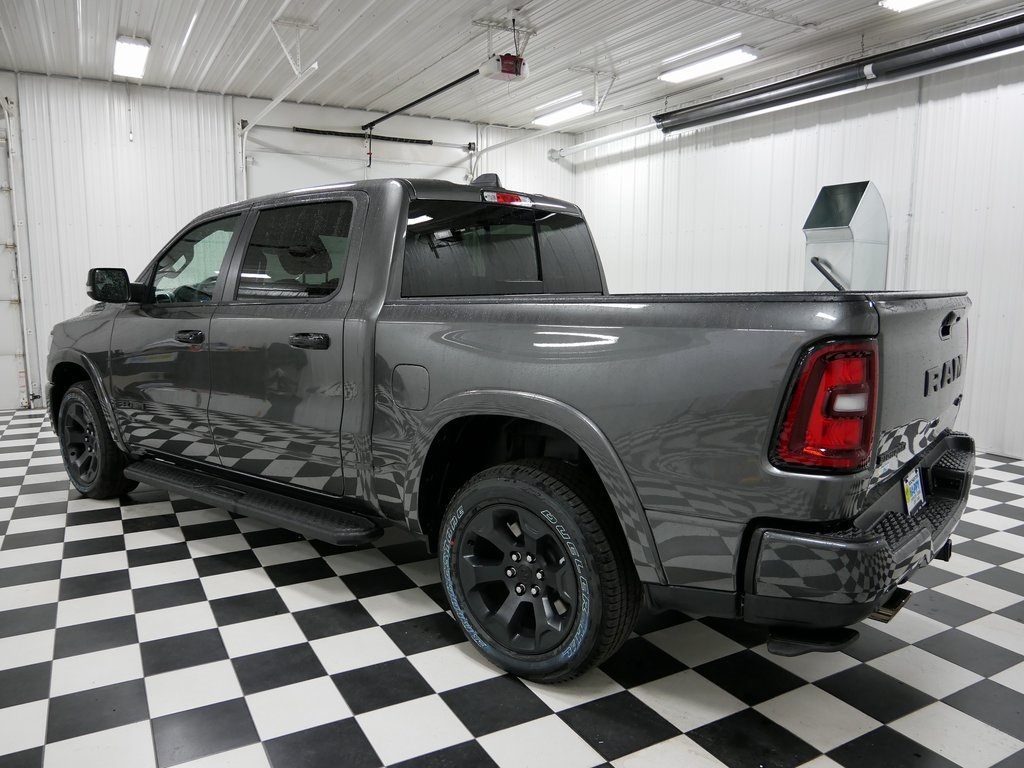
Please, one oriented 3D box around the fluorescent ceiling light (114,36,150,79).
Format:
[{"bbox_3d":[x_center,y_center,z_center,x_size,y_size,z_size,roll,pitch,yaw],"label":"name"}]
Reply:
[{"bbox_3d":[-3.663,-3.152,7.414,0.300,0.090,1.240,-4,9,-29],"label":"fluorescent ceiling light"}]

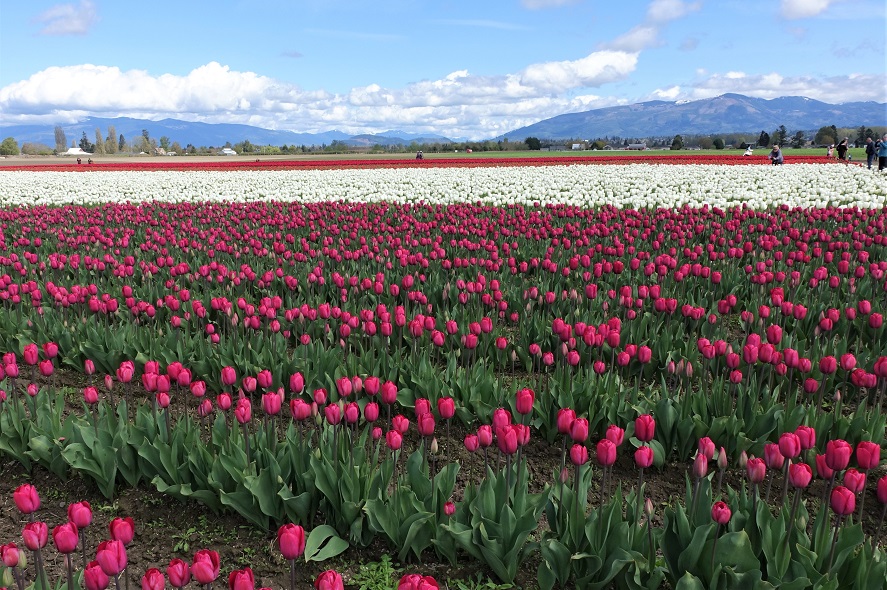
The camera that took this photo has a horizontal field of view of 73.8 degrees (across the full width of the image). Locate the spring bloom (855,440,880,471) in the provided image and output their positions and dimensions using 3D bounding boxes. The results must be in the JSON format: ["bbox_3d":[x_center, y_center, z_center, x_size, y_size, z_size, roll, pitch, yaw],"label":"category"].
[{"bbox_3d":[1.185,0.448,1.645,0.052,0.081,0.052,10,17,37],"label":"spring bloom"}]

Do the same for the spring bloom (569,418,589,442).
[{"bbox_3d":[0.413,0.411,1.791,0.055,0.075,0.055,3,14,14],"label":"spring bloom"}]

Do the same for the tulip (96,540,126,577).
[{"bbox_3d":[-0.665,0.529,1.188,0.061,0.074,0.061,-10,16,-32],"label":"tulip"}]

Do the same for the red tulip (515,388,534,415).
[{"bbox_3d":[0.239,0.312,1.732,0.053,0.076,0.053,0,14,0],"label":"red tulip"}]

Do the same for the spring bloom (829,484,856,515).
[{"bbox_3d":[0.955,0.491,1.409,0.057,0.069,0.057,10,17,36],"label":"spring bloom"}]

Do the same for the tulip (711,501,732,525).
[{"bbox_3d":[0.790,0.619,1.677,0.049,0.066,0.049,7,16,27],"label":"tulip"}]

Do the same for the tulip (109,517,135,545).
[{"bbox_3d":[-0.741,0.546,1.363,0.056,0.065,0.056,-9,16,-31],"label":"tulip"}]

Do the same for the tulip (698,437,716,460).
[{"bbox_3d":[0.692,0.402,1.546,0.040,0.061,0.040,0,14,0],"label":"tulip"}]

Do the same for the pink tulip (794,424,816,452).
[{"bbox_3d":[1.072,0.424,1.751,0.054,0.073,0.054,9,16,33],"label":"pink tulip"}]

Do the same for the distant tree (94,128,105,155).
[{"bbox_3d":[-244.295,-108.749,420.000,5.900,18.600,5.900,-8,16,-28],"label":"distant tree"}]

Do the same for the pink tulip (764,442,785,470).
[{"bbox_3d":[0.841,0.410,1.501,0.049,0.067,0.049,0,14,0],"label":"pink tulip"}]

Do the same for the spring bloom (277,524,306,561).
[{"bbox_3d":[-0.326,0.530,1.268,0.055,0.079,0.055,-4,14,-16],"label":"spring bloom"}]

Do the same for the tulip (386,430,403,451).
[{"bbox_3d":[-0.145,0.431,1.751,0.044,0.059,0.044,0,14,0],"label":"tulip"}]

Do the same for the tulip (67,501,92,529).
[{"bbox_3d":[-0.763,0.462,1.240,0.046,0.054,0.046,0,14,0],"label":"tulip"}]

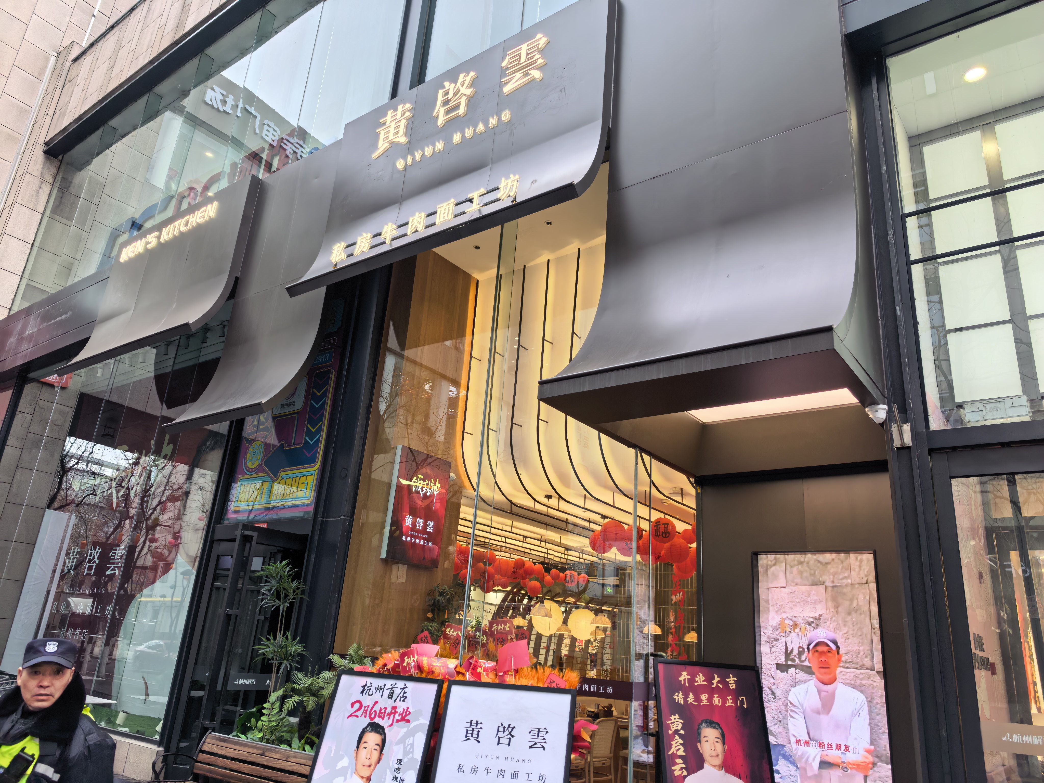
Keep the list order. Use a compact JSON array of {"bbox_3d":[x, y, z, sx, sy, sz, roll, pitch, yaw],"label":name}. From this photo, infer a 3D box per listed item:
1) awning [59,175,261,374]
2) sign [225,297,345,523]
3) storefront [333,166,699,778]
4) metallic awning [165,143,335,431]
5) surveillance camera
[{"bbox_3d":[-5.455,-1.626,10.732,3.825,2.530,0.550,-10,-24,36],"label":"awning"},{"bbox_3d":[-3.087,0.189,9.521,1.850,2.960,0.080,-10,-24,35],"label":"sign"},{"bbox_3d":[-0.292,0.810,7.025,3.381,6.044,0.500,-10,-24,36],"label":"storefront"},{"bbox_3d":[-3.148,-1.384,8.853,1.989,3.835,0.620,-10,-24,36],"label":"metallic awning"},{"bbox_3d":[2.199,0.142,4.477,0.125,0.105,0.125,19,-24,-36],"label":"surveillance camera"}]

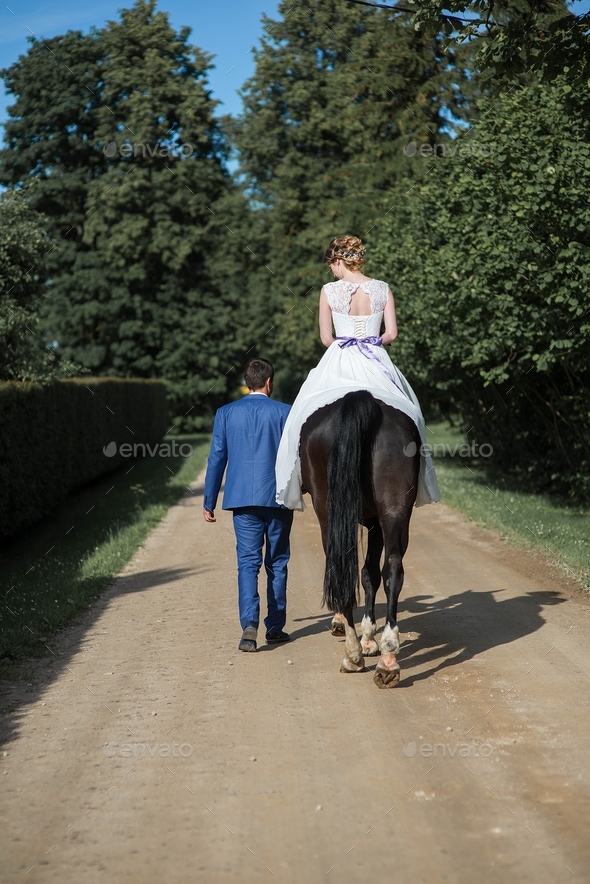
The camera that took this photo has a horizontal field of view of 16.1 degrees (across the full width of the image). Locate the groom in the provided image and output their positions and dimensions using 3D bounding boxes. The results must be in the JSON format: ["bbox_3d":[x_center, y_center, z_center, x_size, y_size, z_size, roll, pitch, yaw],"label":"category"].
[{"bbox_3d":[-0.272,0.372,12.750,0.590,1.770,0.560,0,2,0],"label":"groom"}]

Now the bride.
[{"bbox_3d":[0.363,-0.405,12.200,0.960,1.610,0.950,0,2,-3],"label":"bride"}]

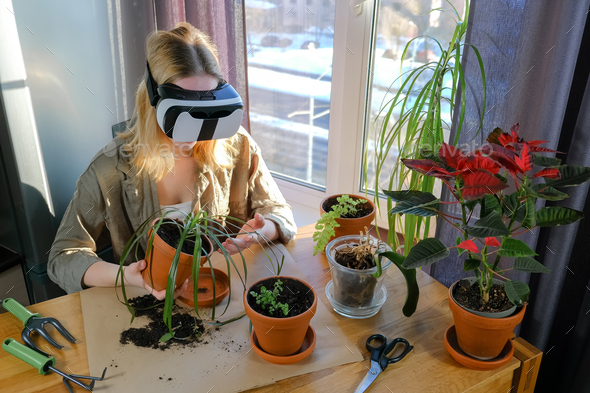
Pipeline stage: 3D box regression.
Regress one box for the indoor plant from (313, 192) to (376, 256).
[{"bbox_3d":[0.132,0.076,1.430,0.161,0.143,0.158,1,26,0],"label":"indoor plant"}]

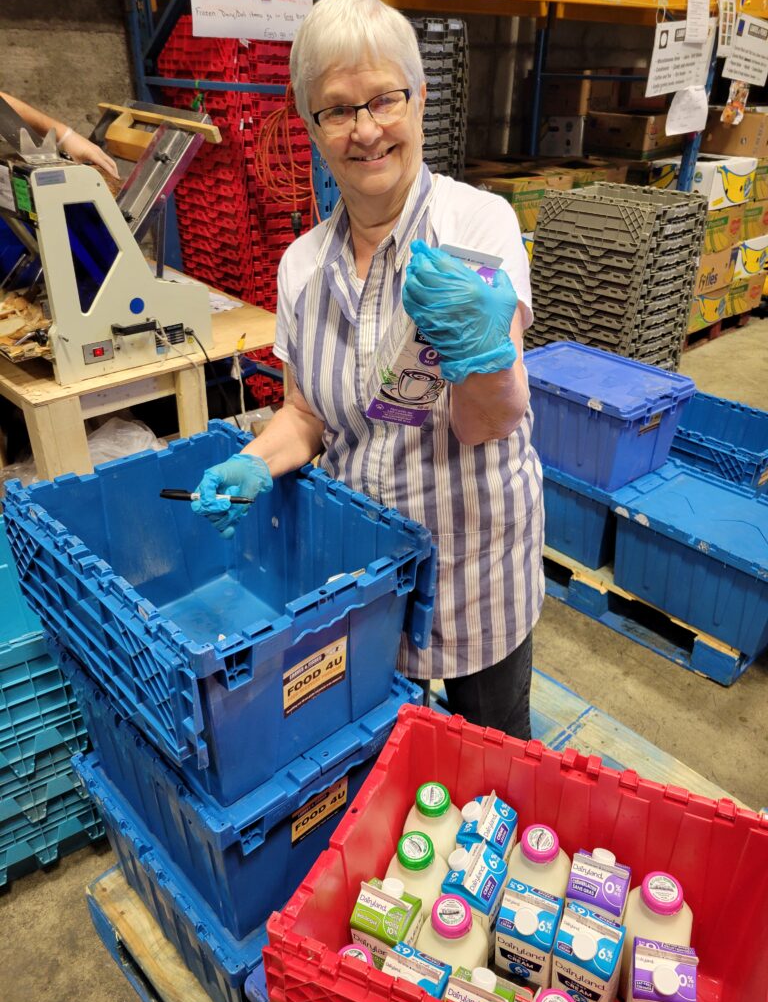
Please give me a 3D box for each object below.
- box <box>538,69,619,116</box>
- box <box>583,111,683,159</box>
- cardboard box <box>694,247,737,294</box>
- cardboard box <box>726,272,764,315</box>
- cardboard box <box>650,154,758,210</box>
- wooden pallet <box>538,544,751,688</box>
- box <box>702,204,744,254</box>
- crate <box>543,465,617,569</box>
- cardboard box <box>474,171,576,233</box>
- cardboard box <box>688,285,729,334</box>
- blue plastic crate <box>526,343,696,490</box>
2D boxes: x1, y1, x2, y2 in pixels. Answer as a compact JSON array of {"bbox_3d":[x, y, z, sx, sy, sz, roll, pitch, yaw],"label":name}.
[{"bbox_3d":[1.301,-2.685,5.039,0.460,0.250,0.405,-24,37,-36],"label":"box"},{"bbox_3d":[1.629,-2.359,4.951,0.503,0.247,0.405,-25,37,-36],"label":"box"},{"bbox_3d":[1.968,-1.540,4.988,0.503,0.247,0.405,-24,37,-36],"label":"cardboard box"},{"bbox_3d":[2.344,-1.490,5.405,0.503,0.247,0.405,-24,37,-36],"label":"cardboard box"},{"bbox_3d":[1.965,-1.974,4.746,0.503,0.247,0.405,-24,37,-36],"label":"cardboard box"},{"bbox_3d":[1.137,0.112,2.936,1.219,0.141,1.016,-24,37,-36],"label":"wooden pallet"},{"bbox_3d":[1.966,-1.757,4.867,0.503,0.247,0.405,-24,37,-36],"label":"box"},{"bbox_3d":[0.680,-0.039,2.750,0.390,0.308,0.540,-24,37,-35],"label":"crate"},{"bbox_3d":[0.698,-1.627,4.149,0.503,0.247,0.405,-24,37,-36],"label":"cardboard box"},{"bbox_3d":[1.969,-1.323,5.109,0.503,0.247,0.405,-24,37,-36],"label":"cardboard box"},{"bbox_3d":[0.687,-0.299,2.606,0.390,0.308,0.540,-23,36,-35],"label":"blue plastic crate"}]

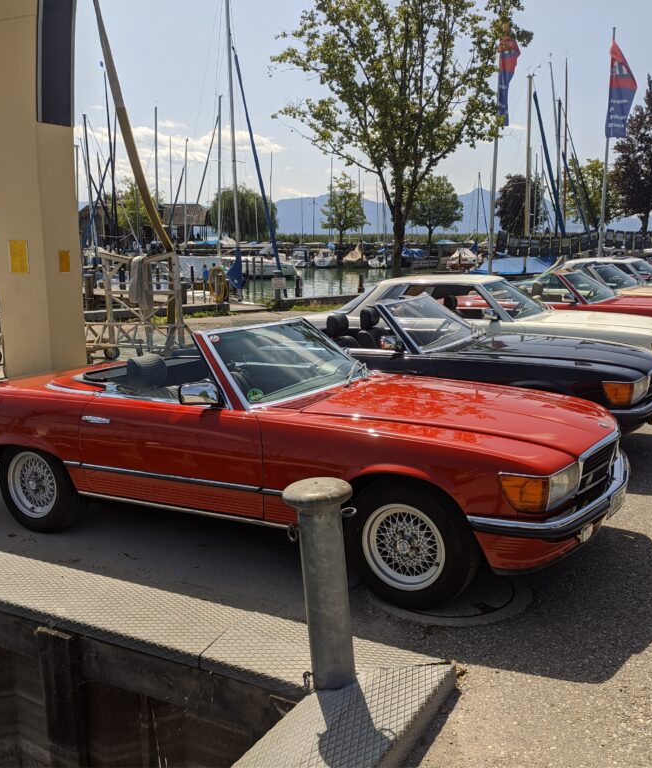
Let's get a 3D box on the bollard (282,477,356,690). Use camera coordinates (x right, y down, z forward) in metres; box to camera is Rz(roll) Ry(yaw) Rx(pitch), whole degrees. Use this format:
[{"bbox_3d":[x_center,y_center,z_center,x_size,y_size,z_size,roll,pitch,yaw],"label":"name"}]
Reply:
[{"bbox_3d":[0.004,0.747,2.845,0.250,0.804,0.250,-4,11,1],"label":"bollard"}]

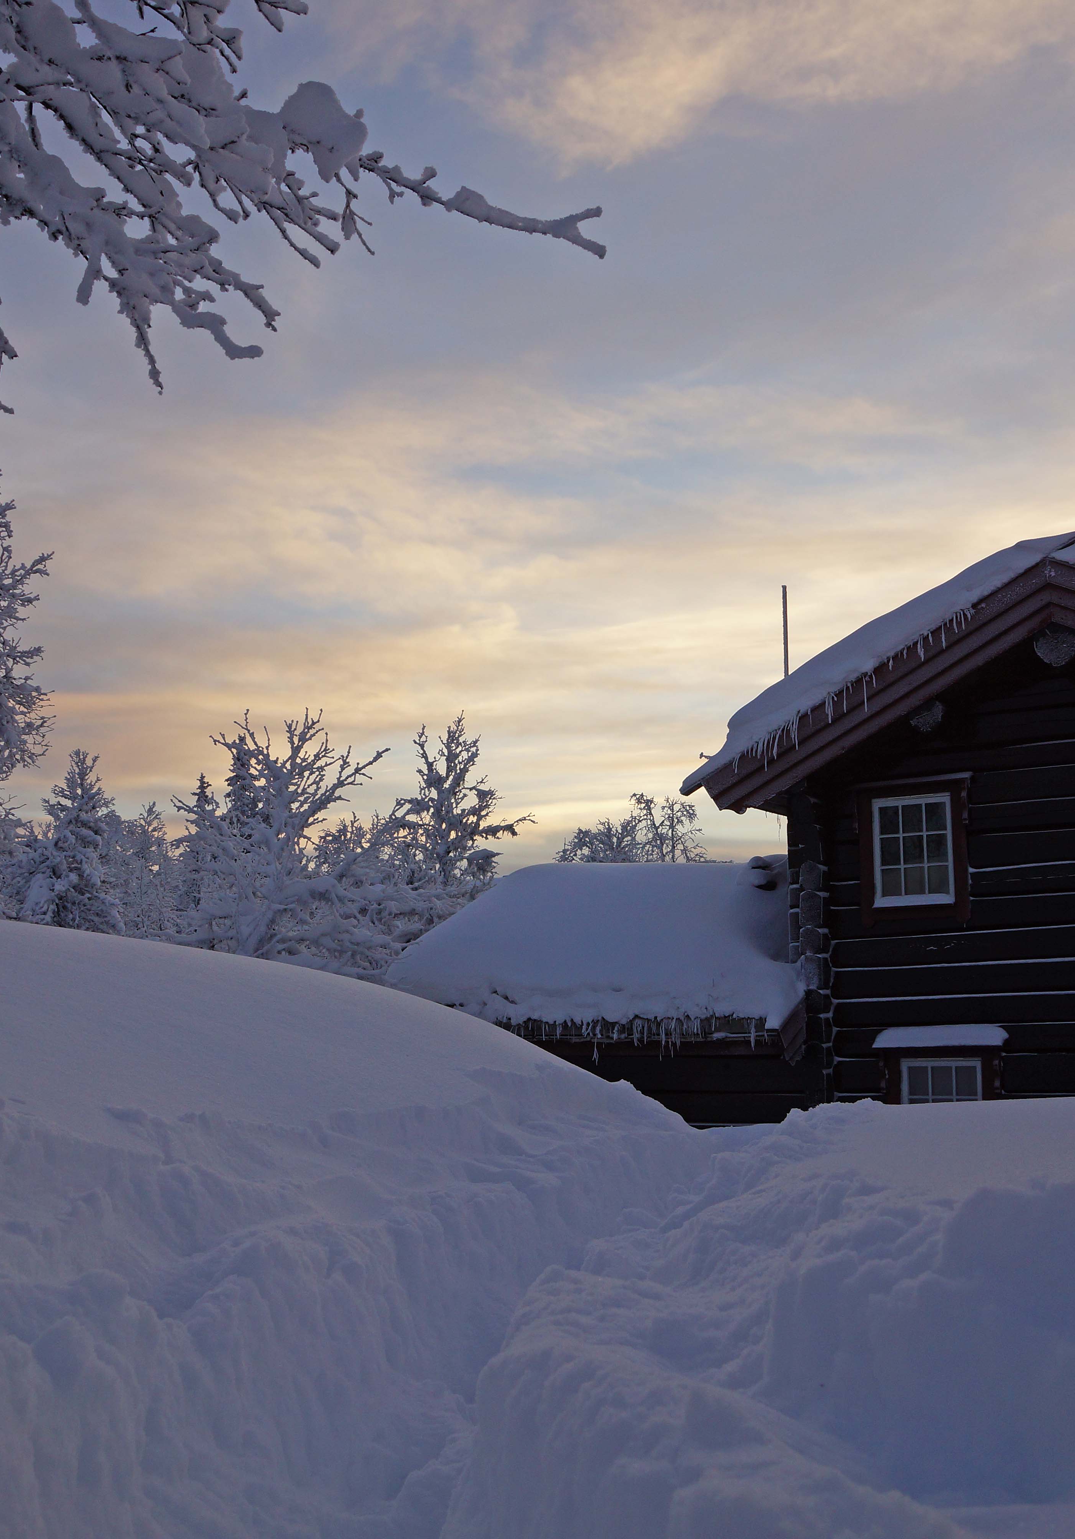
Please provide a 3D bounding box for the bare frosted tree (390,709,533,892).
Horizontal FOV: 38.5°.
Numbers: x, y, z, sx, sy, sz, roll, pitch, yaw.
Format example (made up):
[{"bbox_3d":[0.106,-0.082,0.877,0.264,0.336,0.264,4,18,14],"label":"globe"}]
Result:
[{"bbox_3d":[-1.146,0.994,22.237,1.916,3.764,1.916,1,-12,-3],"label":"bare frosted tree"}]

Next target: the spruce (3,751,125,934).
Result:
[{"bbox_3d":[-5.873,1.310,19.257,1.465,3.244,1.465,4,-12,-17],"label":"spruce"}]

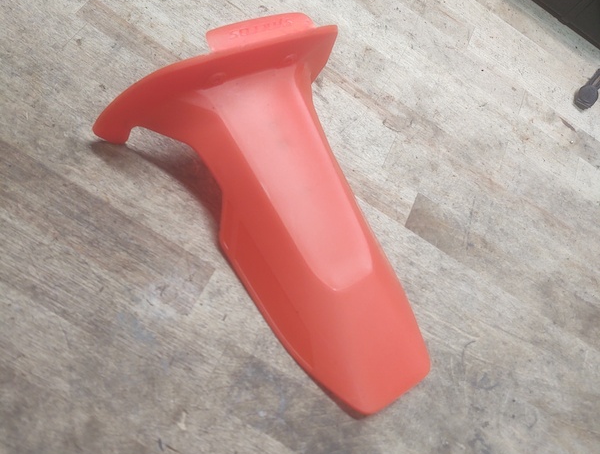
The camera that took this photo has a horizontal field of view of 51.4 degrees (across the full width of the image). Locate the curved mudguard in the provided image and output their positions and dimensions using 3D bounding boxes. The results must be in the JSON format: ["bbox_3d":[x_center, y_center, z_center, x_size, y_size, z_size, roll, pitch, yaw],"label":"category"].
[{"bbox_3d":[0.019,-0.011,0.433,0.206,0.100,0.268,-24,76,-33],"label":"curved mudguard"}]

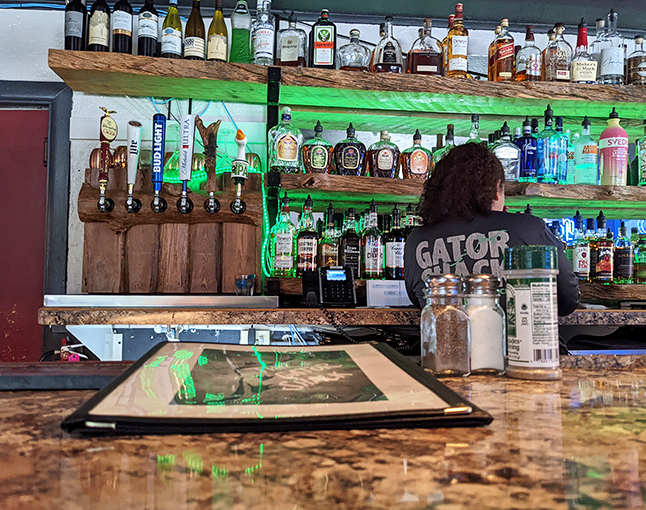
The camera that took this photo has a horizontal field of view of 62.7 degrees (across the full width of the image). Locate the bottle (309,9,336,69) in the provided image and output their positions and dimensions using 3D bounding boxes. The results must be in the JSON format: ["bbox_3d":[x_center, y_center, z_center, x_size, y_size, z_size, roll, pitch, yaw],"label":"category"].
[{"bbox_3d":[0.000,-0.879,2.185,0.096,0.272,0.067,1,-2,-7],"label":"bottle"}]

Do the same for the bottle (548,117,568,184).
[{"bbox_3d":[1.075,-0.463,2.412,0.088,0.331,0.075,1,-1,-6],"label":"bottle"}]

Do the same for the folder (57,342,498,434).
[{"bbox_3d":[-0.038,0.101,0.453,0.242,0.010,0.310,1,-1,-7],"label":"folder"}]

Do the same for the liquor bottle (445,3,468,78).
[{"bbox_3d":[0.564,-0.884,2.217,0.085,0.344,0.085,1,-2,-5],"label":"liquor bottle"}]

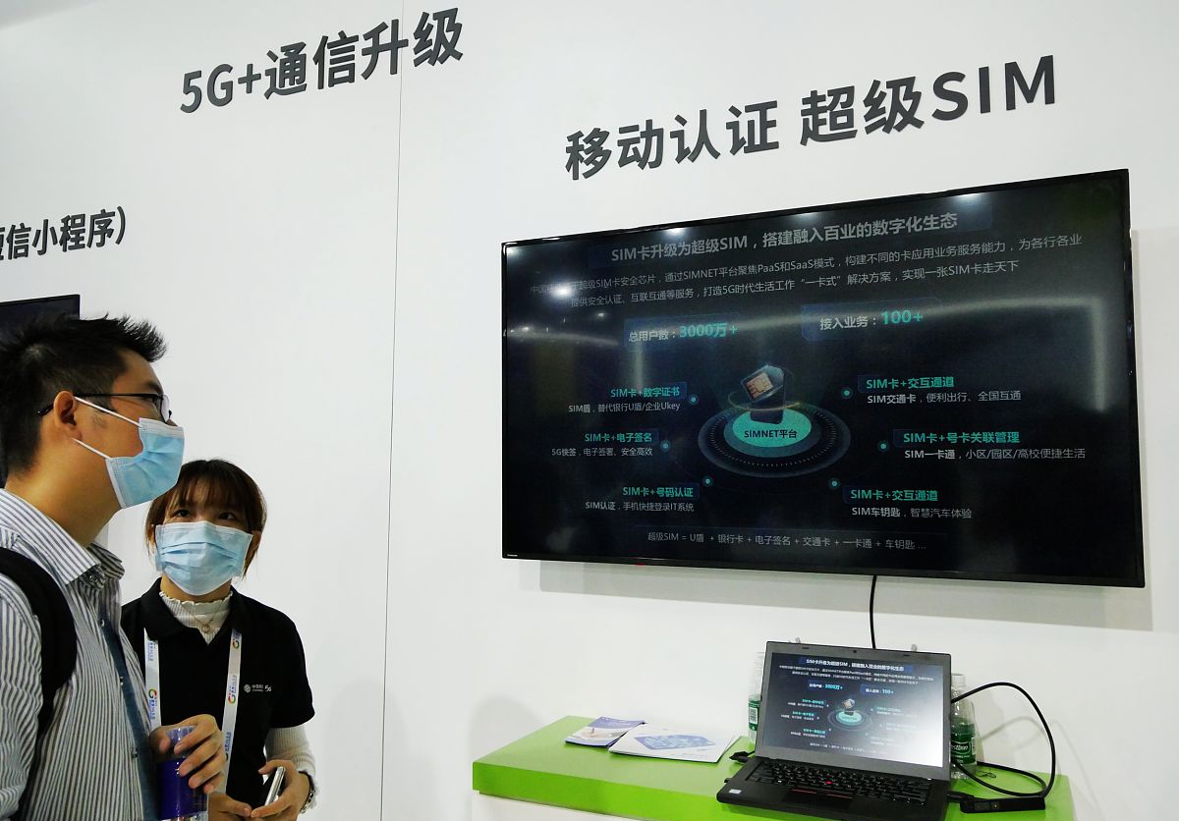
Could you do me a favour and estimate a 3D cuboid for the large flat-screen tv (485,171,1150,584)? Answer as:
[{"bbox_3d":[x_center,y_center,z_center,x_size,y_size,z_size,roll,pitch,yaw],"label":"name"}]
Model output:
[{"bbox_3d":[0.381,-0.040,1.902,1.232,0.708,0.065,-2,-3,25],"label":"large flat-screen tv"}]

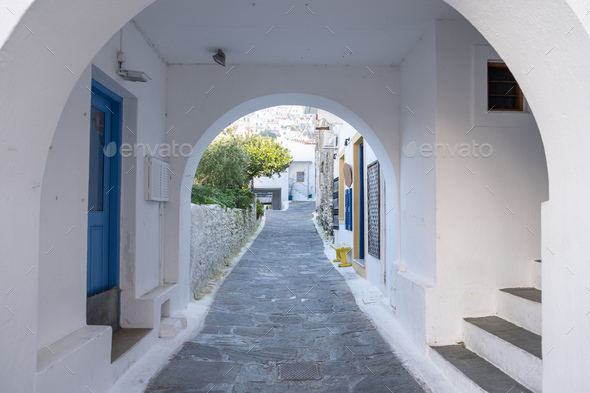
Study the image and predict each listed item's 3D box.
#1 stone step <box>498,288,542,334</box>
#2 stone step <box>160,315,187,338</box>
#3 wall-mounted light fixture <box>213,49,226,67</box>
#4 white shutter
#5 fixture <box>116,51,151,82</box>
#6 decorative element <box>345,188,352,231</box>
[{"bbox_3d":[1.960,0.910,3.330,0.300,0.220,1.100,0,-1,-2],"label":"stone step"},{"bbox_3d":[-1.266,1.355,4.620,0.200,0.135,0.310,0,-1,-1],"label":"stone step"},{"bbox_3d":[-0.810,-1.490,4.750,0.125,0.165,0.110,-1,-2,37],"label":"wall-mounted light fixture"},{"bbox_3d":[-1.395,-0.159,4.500,0.075,0.420,0.600,1,-2,0],"label":"white shutter"},{"bbox_3d":[-1.388,-1.130,3.835,0.235,0.235,0.210,0,-1,-1],"label":"fixture"},{"bbox_3d":[1.100,0.264,9.000,0.060,0.840,0.780,0,-1,-1],"label":"decorative element"}]

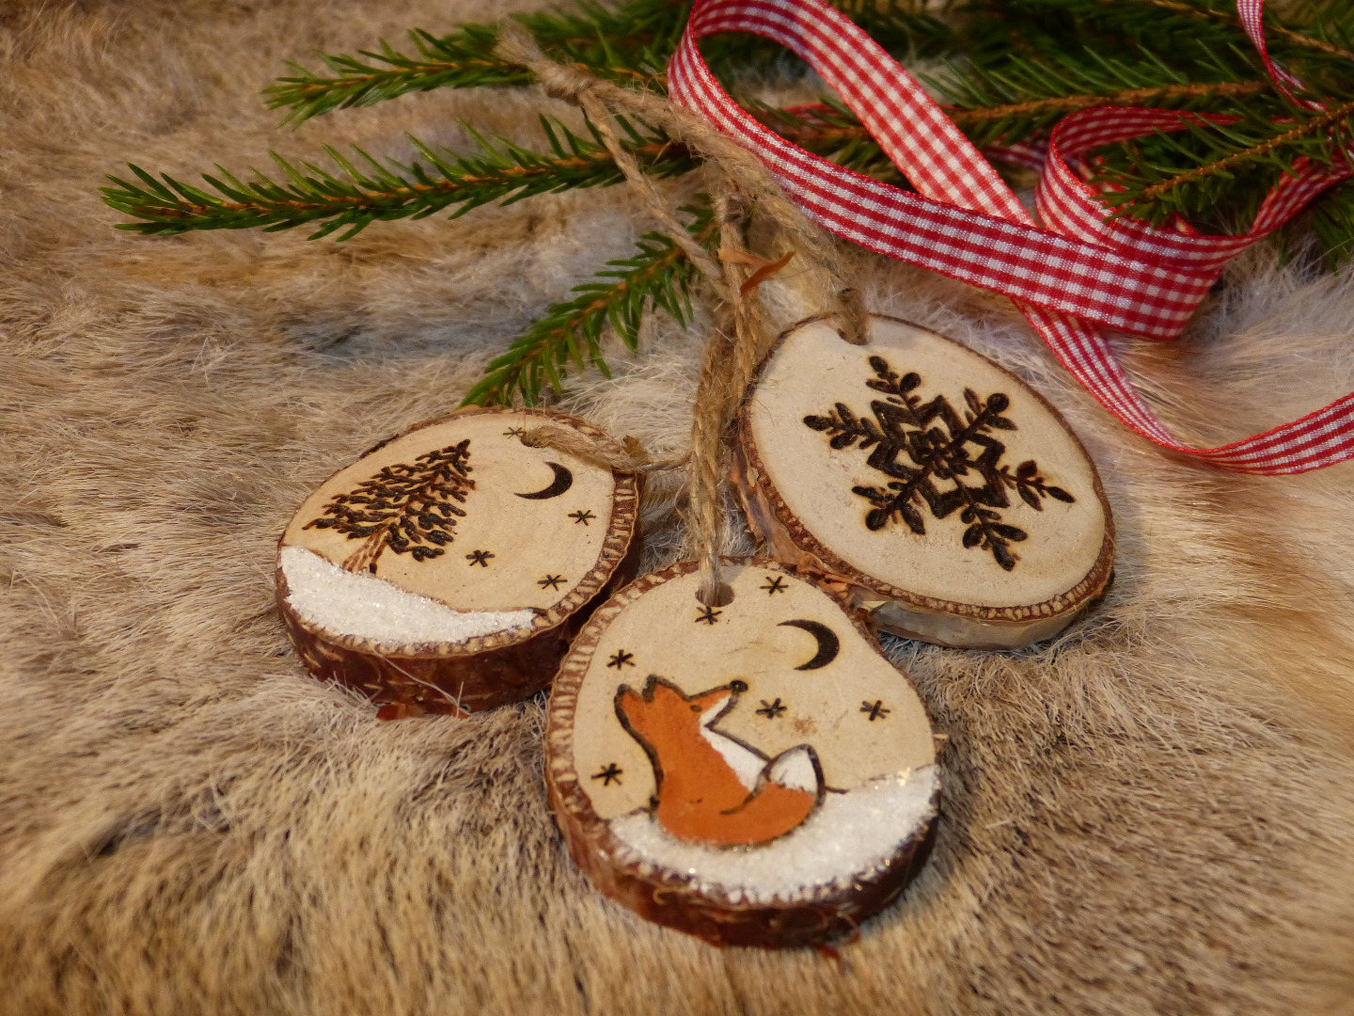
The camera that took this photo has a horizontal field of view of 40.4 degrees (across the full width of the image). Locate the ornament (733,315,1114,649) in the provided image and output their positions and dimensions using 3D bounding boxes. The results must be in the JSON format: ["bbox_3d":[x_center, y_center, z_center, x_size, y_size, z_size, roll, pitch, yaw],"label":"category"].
[{"bbox_3d":[0.036,-0.005,0.272,0.058,0.007,0.062,-5,50,-25],"label":"ornament"}]

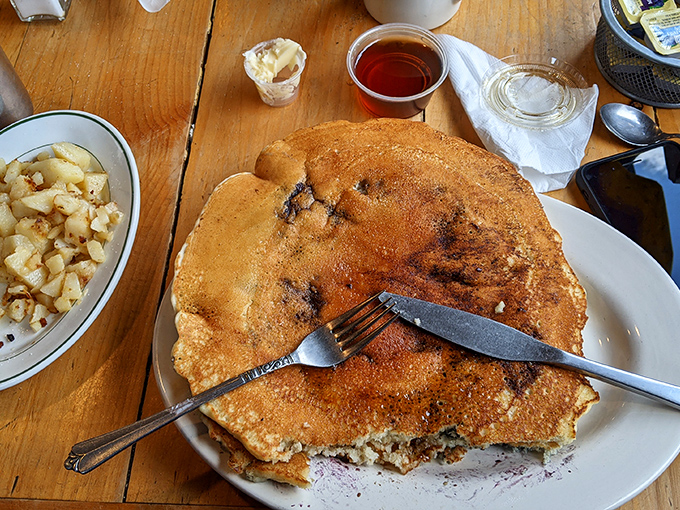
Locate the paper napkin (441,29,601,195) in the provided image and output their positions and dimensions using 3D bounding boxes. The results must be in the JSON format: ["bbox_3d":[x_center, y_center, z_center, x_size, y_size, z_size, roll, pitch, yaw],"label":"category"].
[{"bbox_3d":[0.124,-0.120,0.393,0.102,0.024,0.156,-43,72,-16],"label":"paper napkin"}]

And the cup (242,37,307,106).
[{"bbox_3d":[-0.047,-0.136,0.403,0.046,0.030,0.046,-1,66,1],"label":"cup"}]

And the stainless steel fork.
[{"bbox_3d":[-0.058,0.070,0.292,0.193,0.020,0.026,-26,68,-6],"label":"stainless steel fork"}]

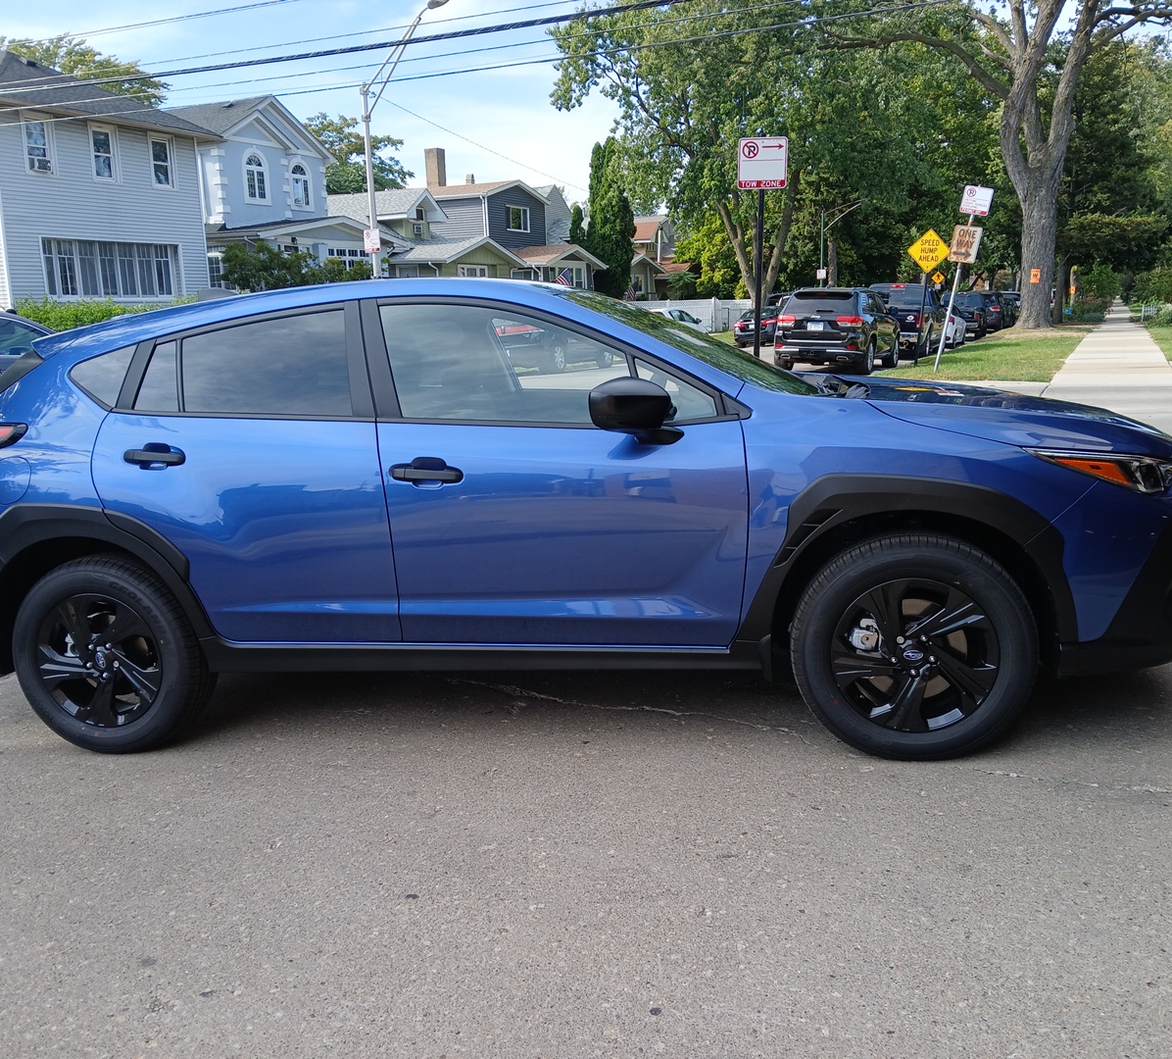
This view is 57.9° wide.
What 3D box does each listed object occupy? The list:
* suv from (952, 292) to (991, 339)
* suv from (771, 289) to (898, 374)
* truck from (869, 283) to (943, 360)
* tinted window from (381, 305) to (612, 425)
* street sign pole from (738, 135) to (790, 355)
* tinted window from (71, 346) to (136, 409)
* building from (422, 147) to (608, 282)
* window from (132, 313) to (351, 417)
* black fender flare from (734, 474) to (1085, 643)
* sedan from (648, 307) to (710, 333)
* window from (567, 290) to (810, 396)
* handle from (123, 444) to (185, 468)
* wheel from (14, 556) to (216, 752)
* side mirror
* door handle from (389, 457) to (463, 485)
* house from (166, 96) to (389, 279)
[{"bbox_3d":[15.359,-8.734,42.874,1.950,1.800,5.200,5,14,26],"label":"suv"},{"bbox_3d":[5.533,-4.401,23.215,1.945,1.770,4.820,5,14,25],"label":"suv"},{"bbox_3d":[9.019,-6.014,30.141,2.000,1.930,5.750,5,14,26],"label":"truck"},{"bbox_3d":[-0.257,-0.522,3.305,0.861,0.393,0.040,2,-12,8],"label":"tinted window"},{"bbox_3d":[1.632,-2.198,9.964,0.457,2.864,0.070,1,12,9],"label":"street sign pole"},{"bbox_3d":[-1.651,-0.523,3.597,0.226,0.232,0.030,5,-12,20],"label":"tinted window"},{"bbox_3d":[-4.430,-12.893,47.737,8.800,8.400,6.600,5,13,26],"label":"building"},{"bbox_3d":[-1.101,-0.548,3.468,0.784,0.366,0.040,4,-12,14],"label":"window"},{"bbox_3d":[0.905,0.073,3.068,0.950,0.505,0.110,-2,11,11],"label":"black fender flare"},{"bbox_3d":[2.144,-5.864,31.752,1.820,1.460,4.650,5,14,26],"label":"sedan"},{"bbox_3d":[0.417,-0.664,3.898,0.907,0.110,1.420,26,16,4],"label":"window"},{"bbox_3d":[-1.394,-0.237,3.424,0.220,0.078,0.050,3,8,10],"label":"handle"},{"bbox_3d":[-1.641,0.425,3.701,0.695,0.695,0.230,-2,11,11],"label":"wheel"},{"bbox_3d":[0.151,-0.346,3.054,0.250,0.200,0.220,-2,11,11],"label":"side mirror"},{"bbox_3d":[-0.491,-0.181,3.276,0.235,0.088,0.055,-2,11,11],"label":"door handle"},{"bbox_3d":[-14.080,-10.478,36.927,11.500,8.100,8.400,5,14,26],"label":"house"}]

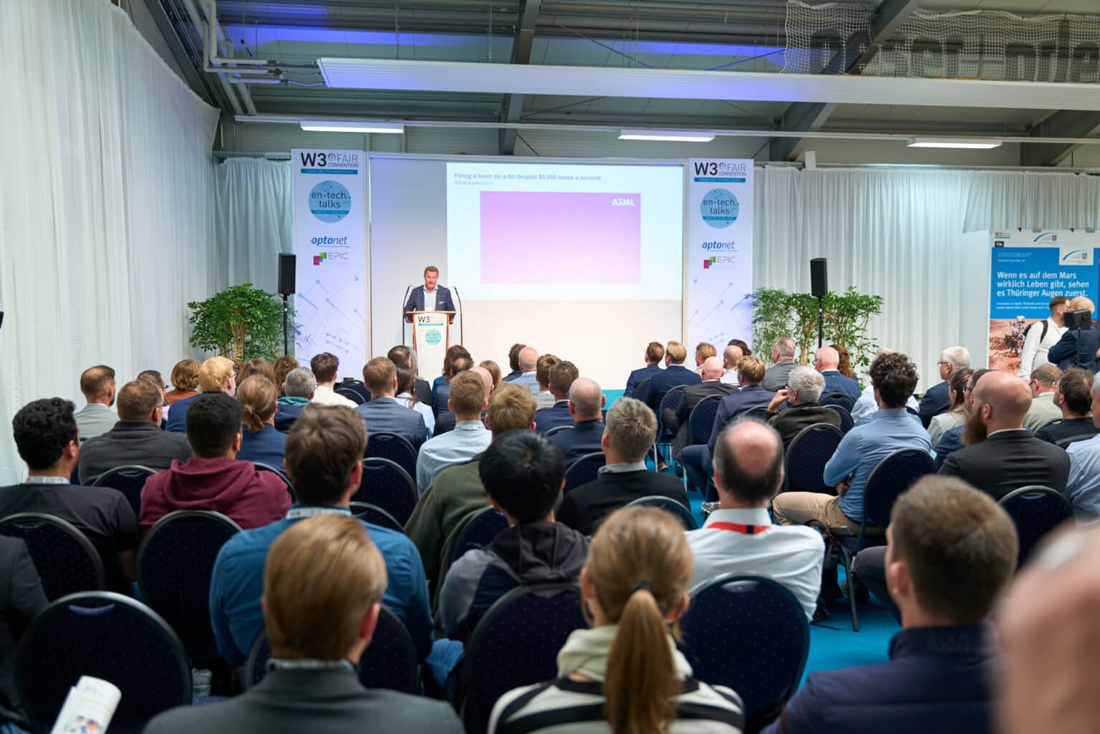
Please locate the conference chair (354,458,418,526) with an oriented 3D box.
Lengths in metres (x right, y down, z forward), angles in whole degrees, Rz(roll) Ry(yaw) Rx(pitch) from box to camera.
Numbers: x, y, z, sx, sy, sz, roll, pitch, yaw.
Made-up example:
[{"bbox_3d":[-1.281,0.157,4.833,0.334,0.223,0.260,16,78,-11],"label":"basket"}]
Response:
[{"bbox_3d":[-0.874,0.872,4.689,0.460,0.890,0.570,0,3,-8],"label":"conference chair"}]

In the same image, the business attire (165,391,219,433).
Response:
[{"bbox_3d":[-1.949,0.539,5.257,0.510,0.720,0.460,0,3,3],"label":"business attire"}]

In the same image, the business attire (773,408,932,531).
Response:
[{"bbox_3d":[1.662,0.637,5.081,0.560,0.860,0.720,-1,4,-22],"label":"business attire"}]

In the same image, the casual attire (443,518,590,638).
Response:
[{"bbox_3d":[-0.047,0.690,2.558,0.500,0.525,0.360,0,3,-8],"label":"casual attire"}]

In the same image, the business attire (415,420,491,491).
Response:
[{"bbox_3d":[-0.415,0.555,4.721,0.540,0.620,0.380,-1,3,-9],"label":"business attire"}]

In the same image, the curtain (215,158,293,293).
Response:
[{"bbox_3d":[-4.401,-1.201,13.955,1.400,3.900,0.200,0,3,-7],"label":"curtain"}]

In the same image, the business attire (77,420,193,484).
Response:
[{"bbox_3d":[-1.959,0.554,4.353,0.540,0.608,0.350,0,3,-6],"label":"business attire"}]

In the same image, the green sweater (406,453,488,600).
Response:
[{"bbox_3d":[-0.232,0.645,3.563,0.600,0.660,0.450,0,3,-5],"label":"green sweater"}]

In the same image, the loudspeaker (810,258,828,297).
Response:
[{"bbox_3d":[3.499,-1.161,11.955,0.220,0.480,0.230,2,11,30],"label":"loudspeaker"}]

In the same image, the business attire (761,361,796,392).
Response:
[{"bbox_3d":[2.337,0.265,9.081,0.520,0.680,0.420,-1,3,-15],"label":"business attire"}]

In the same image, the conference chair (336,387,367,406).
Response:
[{"bbox_3d":[-1.941,0.643,8.772,0.450,0.920,0.560,0,3,-6],"label":"conference chair"}]

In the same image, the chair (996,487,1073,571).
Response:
[{"bbox_3d":[1.871,0.895,3.931,0.440,0.885,0.550,-1,3,-16],"label":"chair"}]

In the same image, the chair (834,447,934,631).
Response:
[{"bbox_3d":[1.794,0.863,4.982,0.450,0.920,0.560,-1,3,-11],"label":"chair"}]

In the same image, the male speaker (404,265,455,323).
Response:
[{"bbox_3d":[-1.425,-0.328,10.899,0.600,1.740,0.420,0,3,-5],"label":"male speaker"}]

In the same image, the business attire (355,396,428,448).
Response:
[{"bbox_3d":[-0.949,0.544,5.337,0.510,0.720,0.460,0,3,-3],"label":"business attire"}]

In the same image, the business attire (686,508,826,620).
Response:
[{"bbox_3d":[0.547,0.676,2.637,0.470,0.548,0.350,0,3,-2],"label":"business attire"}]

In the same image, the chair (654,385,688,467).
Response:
[{"bbox_3d":[1.252,0.610,9.165,0.460,0.890,0.570,-1,3,-11],"label":"chair"}]

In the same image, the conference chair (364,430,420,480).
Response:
[{"bbox_3d":[-1.007,0.801,5.677,0.440,0.885,0.550,0,3,-6],"label":"conference chair"}]

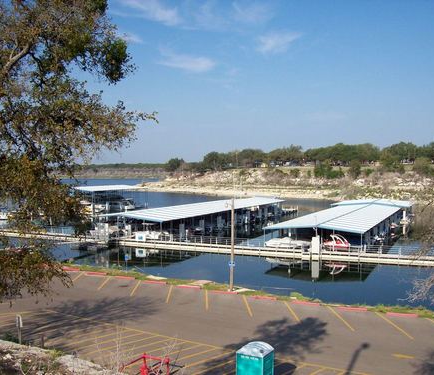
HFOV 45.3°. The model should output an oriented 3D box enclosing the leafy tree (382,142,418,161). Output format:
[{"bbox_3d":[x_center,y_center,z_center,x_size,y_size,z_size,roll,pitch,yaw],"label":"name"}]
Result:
[{"bbox_3d":[96.865,-18.577,276.000,18.535,10.615,15.754,0,2,0],"label":"leafy tree"}]

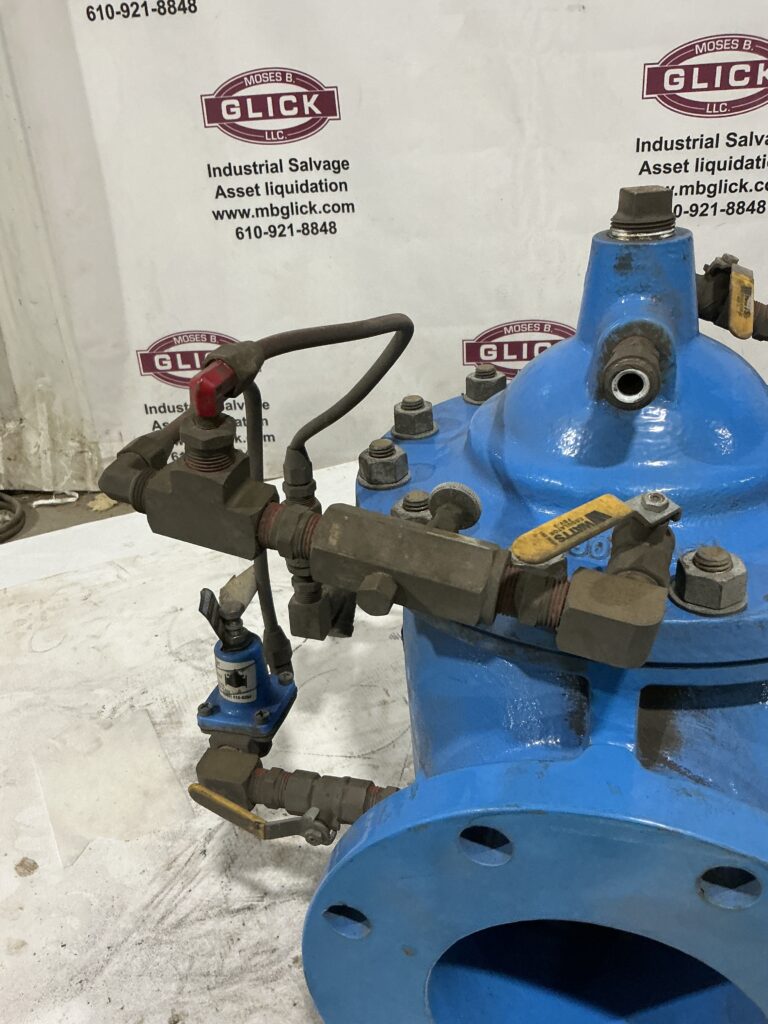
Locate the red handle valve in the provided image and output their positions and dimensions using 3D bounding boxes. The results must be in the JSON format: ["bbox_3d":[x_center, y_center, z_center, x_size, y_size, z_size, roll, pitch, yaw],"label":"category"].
[{"bbox_3d":[-0.071,-0.051,0.346,0.018,0.020,0.013,-21,37,-36],"label":"red handle valve"}]

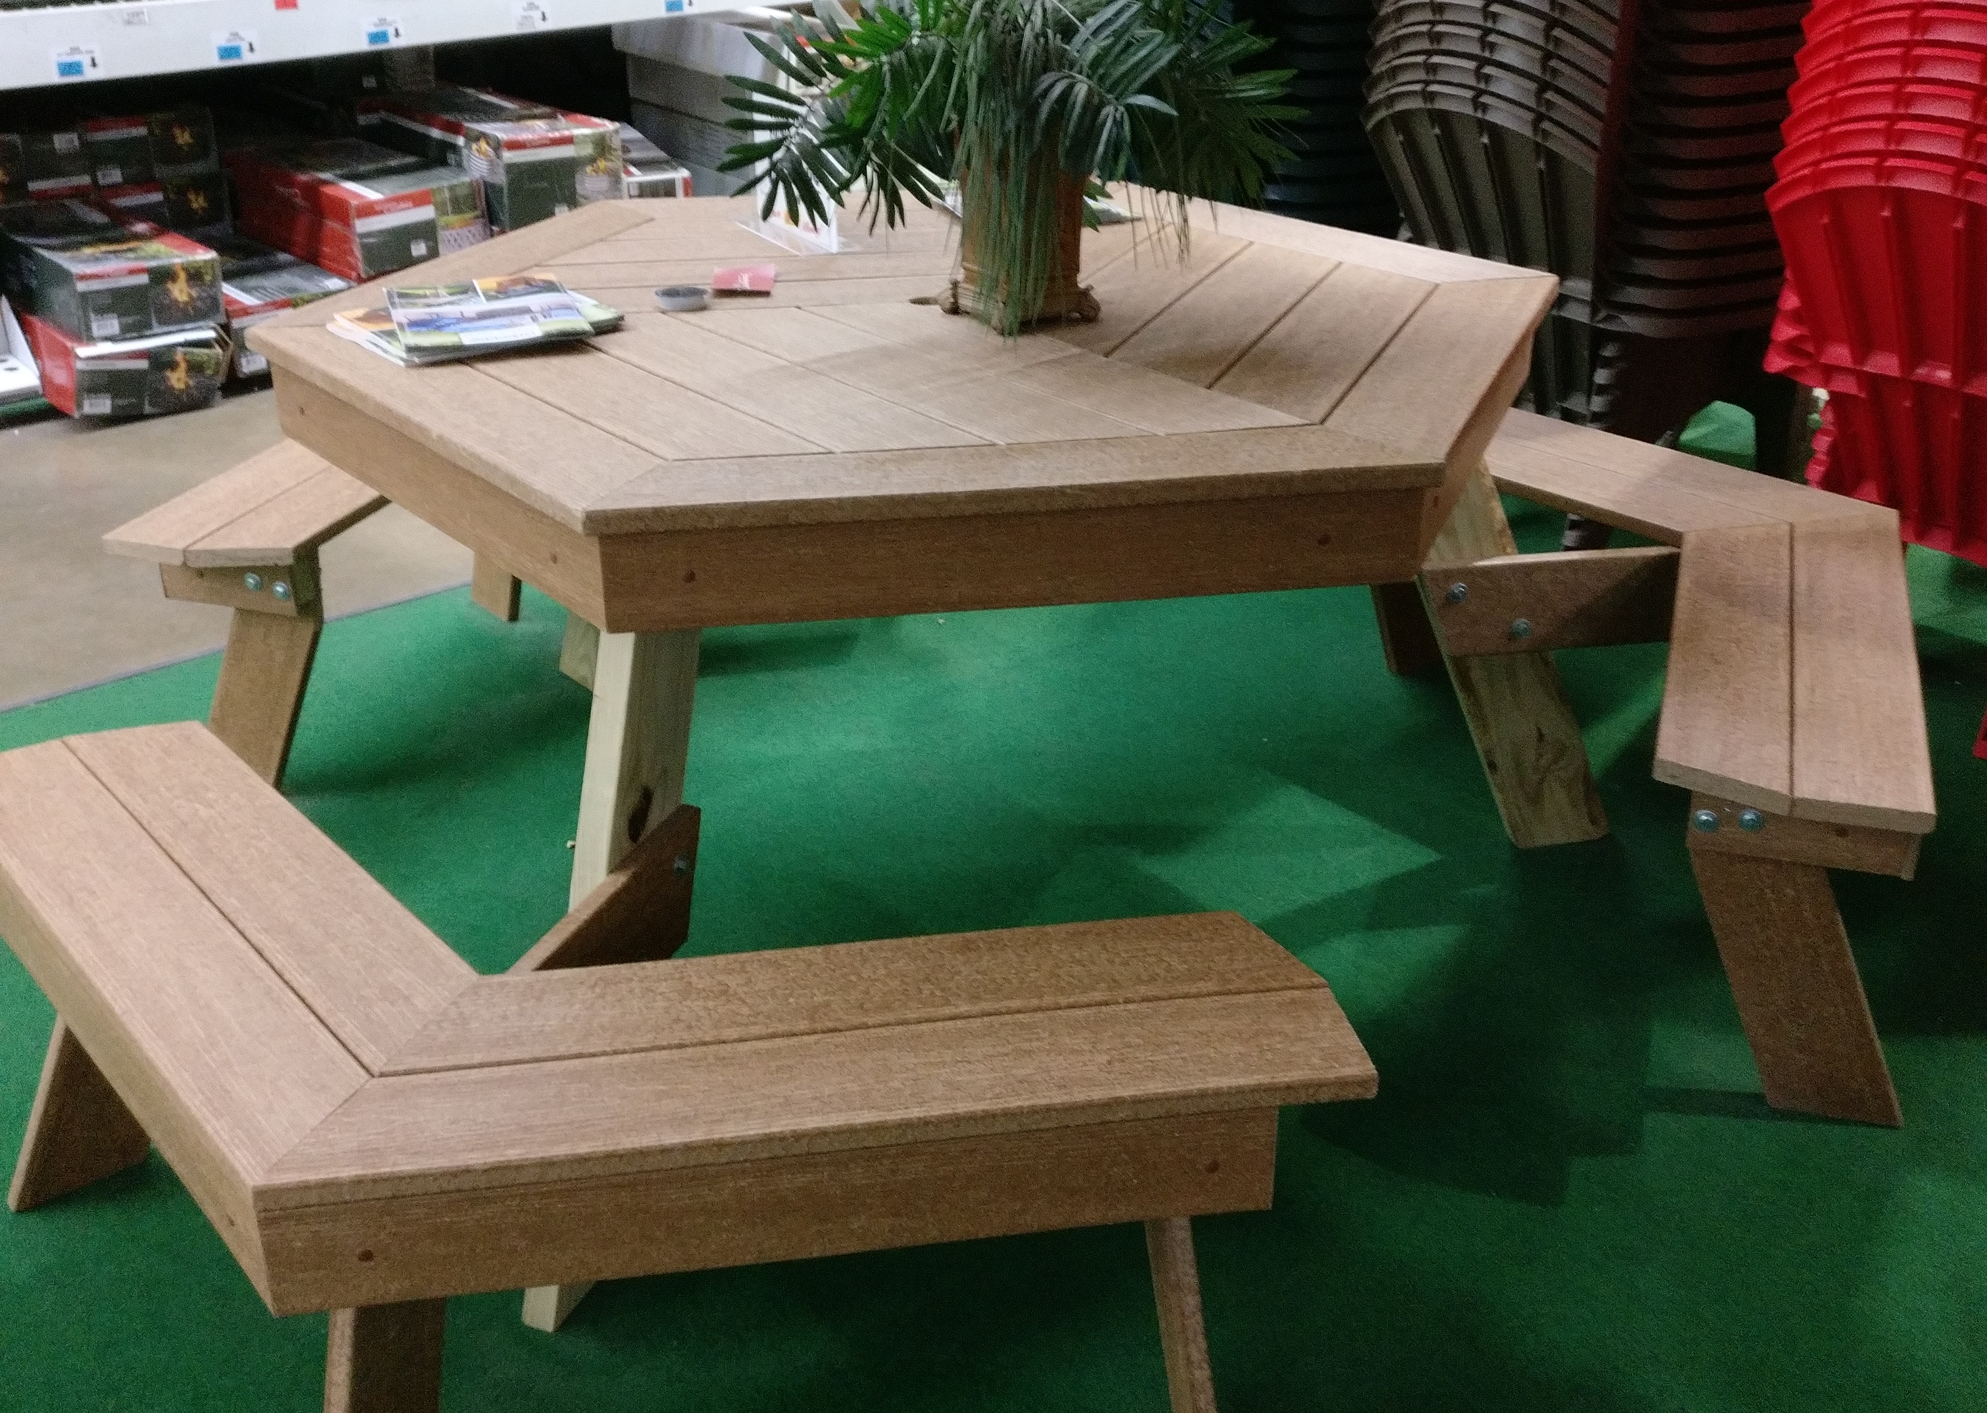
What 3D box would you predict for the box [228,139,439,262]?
[{"bbox_3d":[-1.671,-1.312,5.601,0.340,0.192,0.854,-18,30,-33],"label":"box"}]

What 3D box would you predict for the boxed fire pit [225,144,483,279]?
[{"bbox_3d":[-1.726,-1.359,5.813,0.360,0.201,0.829,-19,30,-34],"label":"boxed fire pit"}]

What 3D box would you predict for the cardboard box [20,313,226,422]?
[{"bbox_3d":[-2.122,-0.883,5.126,0.301,0.163,0.800,-16,29,-30],"label":"cardboard box"}]

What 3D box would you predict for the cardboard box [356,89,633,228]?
[{"bbox_3d":[-1.417,-1.550,6.013,0.344,0.229,0.861,-19,31,-35],"label":"cardboard box"}]

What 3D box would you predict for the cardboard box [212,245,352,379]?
[{"bbox_3d":[-1.917,-1.028,5.438,0.329,0.162,0.820,-19,30,-34],"label":"cardboard box"}]

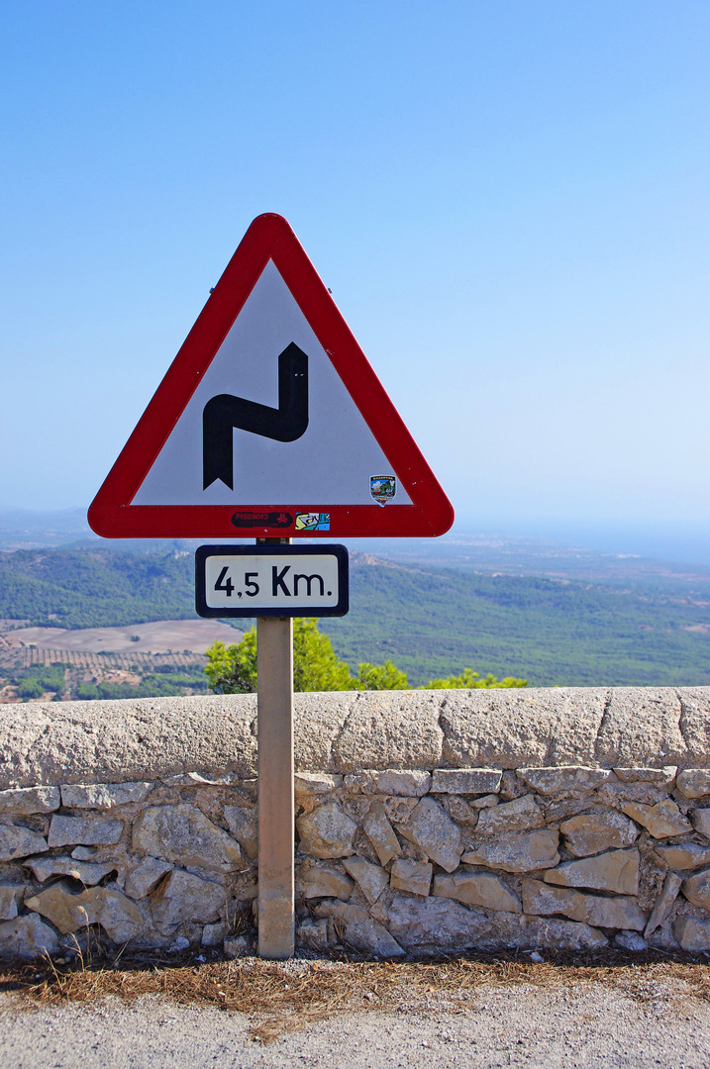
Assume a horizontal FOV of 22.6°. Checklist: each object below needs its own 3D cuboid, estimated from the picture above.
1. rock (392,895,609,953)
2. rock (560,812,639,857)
[{"bbox_3d":[0.363,0.967,4.515,0.549,0.133,0.200,0,1,7],"label":"rock"},{"bbox_3d":[0.610,0.738,4.452,0.188,0.108,0.140,0,1,7],"label":"rock"}]

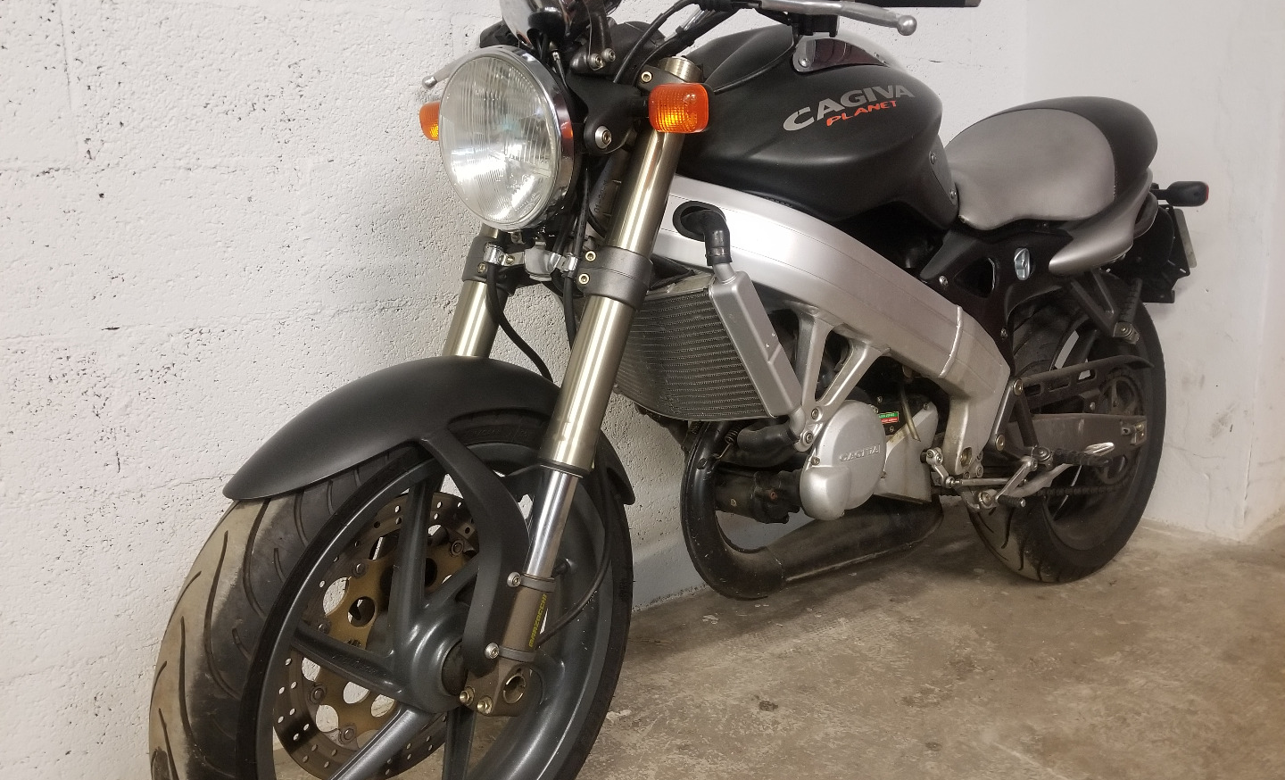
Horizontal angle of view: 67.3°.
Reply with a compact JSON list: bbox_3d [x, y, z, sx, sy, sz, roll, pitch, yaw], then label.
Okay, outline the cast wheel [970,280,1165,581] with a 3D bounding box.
[{"bbox_3d":[0.835,0.066,1.899,0.610,0.610,0.150,-11,13,-39],"label":"cast wheel"}]

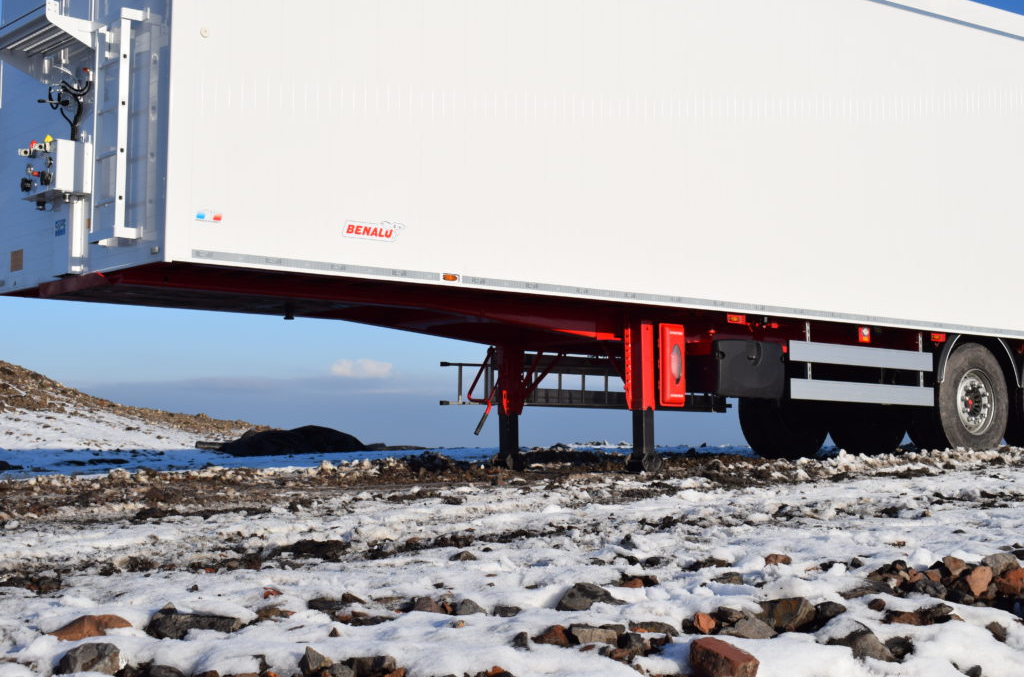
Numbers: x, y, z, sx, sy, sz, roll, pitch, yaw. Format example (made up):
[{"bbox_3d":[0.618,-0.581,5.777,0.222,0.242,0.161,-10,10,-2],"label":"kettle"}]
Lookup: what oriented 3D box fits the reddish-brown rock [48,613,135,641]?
[{"bbox_3d":[-1.213,0.832,4.420,0.238,0.072,0.140,1,-4,0],"label":"reddish-brown rock"}]

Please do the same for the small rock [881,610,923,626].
[{"bbox_3d":[1.208,0.863,4.750,0.120,0.055,0.080,-1,-4,14],"label":"small rock"}]

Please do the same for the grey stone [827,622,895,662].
[{"bbox_3d":[0.978,0.848,4.300,0.185,0.095,0.130,1,-4,0],"label":"grey stone"}]

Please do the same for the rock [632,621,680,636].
[{"bbox_3d":[0.547,1.117,5.893,0.184,0.062,0.111,0,-4,0],"label":"rock"}]

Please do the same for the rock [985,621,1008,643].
[{"bbox_3d":[1.813,1.100,5.736,0.082,0.086,0.074,0,-4,0],"label":"rock"}]

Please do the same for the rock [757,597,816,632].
[{"bbox_3d":[1.073,1.082,6.003,0.234,0.140,0.188,0,-4,0],"label":"rock"}]

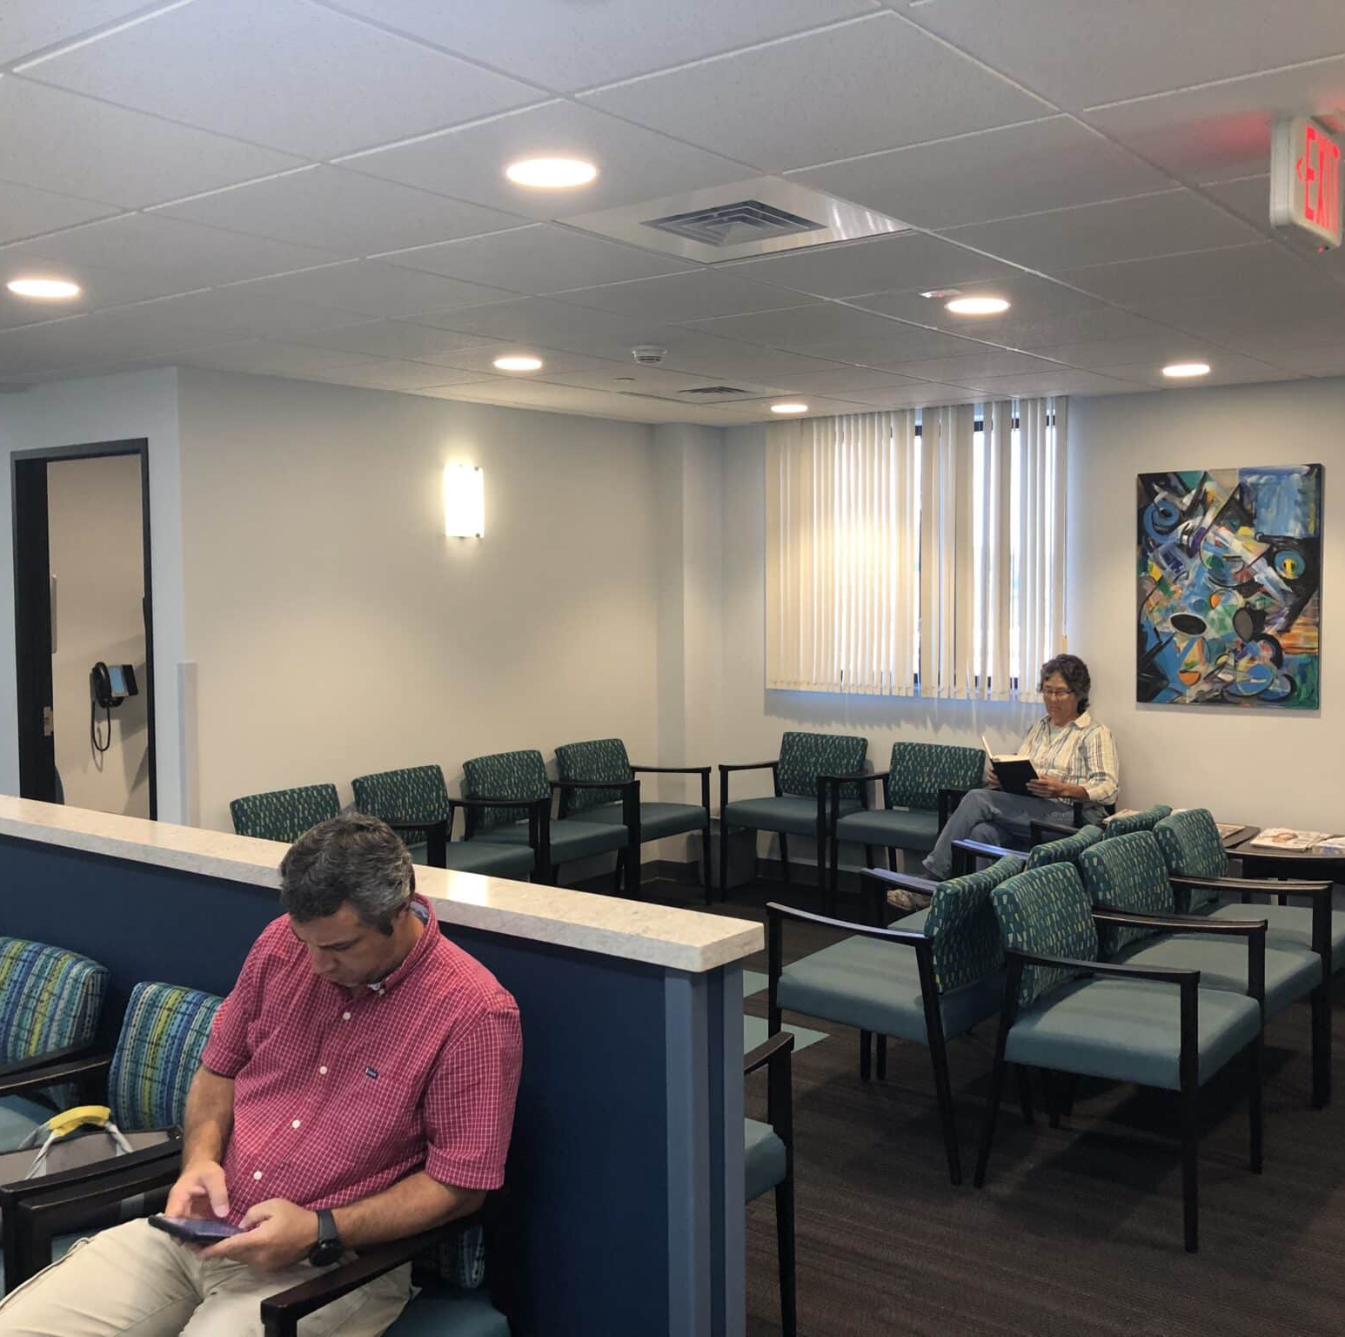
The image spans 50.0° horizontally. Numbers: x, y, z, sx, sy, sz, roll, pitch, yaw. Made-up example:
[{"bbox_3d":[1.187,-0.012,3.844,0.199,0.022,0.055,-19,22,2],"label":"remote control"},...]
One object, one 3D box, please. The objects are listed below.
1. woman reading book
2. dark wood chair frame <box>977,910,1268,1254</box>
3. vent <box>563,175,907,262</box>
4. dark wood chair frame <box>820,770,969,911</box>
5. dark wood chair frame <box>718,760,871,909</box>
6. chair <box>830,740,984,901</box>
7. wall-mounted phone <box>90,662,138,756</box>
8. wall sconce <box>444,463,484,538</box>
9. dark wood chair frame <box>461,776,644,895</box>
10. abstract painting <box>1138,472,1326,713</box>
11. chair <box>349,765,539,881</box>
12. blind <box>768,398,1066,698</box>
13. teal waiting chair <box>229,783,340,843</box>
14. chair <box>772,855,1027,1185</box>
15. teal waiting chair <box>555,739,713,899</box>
[{"bbox_3d":[1.509,0.594,6.191,0.640,1.270,0.860,4,6,44],"label":"woman reading book"},{"bbox_3d":[1.177,1.014,3.792,0.600,0.690,0.590,2,5,38],"label":"dark wood chair frame"},{"bbox_3d":[0.147,-1.003,3.235,0.600,0.045,0.600,3,5,37],"label":"vent"},{"bbox_3d":[1.157,0.817,6.757,0.620,0.750,0.630,3,5,37],"label":"dark wood chair frame"},{"bbox_3d":[0.654,0.790,7.194,0.620,0.750,0.630,3,5,37],"label":"dark wood chair frame"},{"bbox_3d":[1.132,0.766,6.702,0.590,0.810,0.610,2,5,38],"label":"chair"},{"bbox_3d":[-2.886,0.199,7.471,0.110,0.476,0.202,2,5,38],"label":"wall-mounted phone"},{"bbox_3d":[-0.916,-0.754,6.515,0.105,0.325,0.215,3,5,37],"label":"wall sconce"},{"bbox_3d":[-0.575,0.852,6.481,0.590,0.690,0.590,2,5,38],"label":"dark wood chair frame"},{"bbox_3d":[2.361,-0.341,6.143,0.760,1.010,0.040,3,5,37],"label":"abstract painting"},{"bbox_3d":[-0.957,0.826,6.002,0.610,0.810,0.590,2,5,38],"label":"chair"},{"bbox_3d":[1.119,-0.552,6.943,1.620,1.375,0.090,2,5,38],"label":"blind"},{"bbox_3d":[-1.345,0.882,5.574,0.630,0.810,0.610,3,5,37],"label":"teal waiting chair"},{"bbox_3d":[0.678,0.932,4.181,0.610,0.810,0.590,2,5,38],"label":"chair"},{"bbox_3d":[-0.232,0.777,7.016,0.630,0.810,0.610,3,5,37],"label":"teal waiting chair"}]

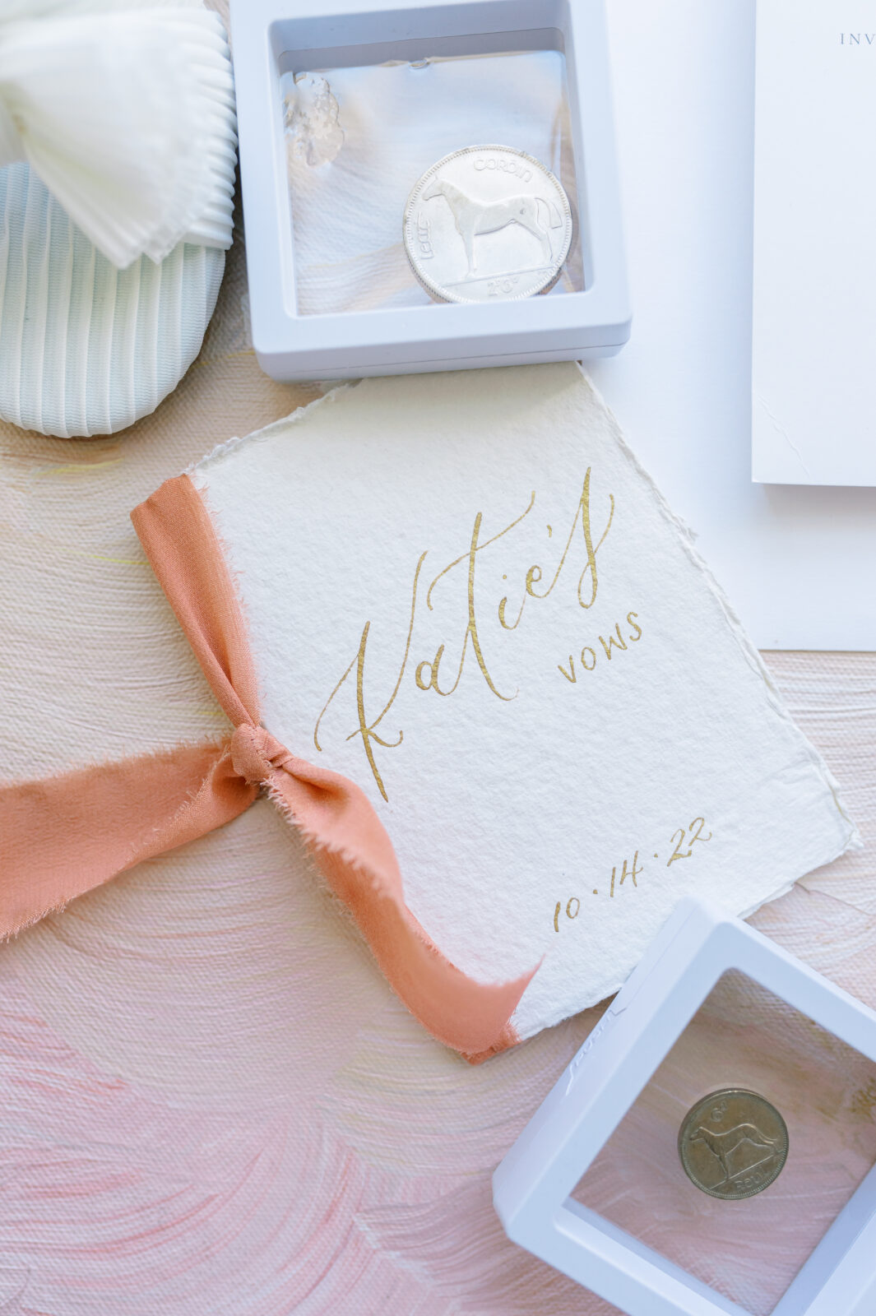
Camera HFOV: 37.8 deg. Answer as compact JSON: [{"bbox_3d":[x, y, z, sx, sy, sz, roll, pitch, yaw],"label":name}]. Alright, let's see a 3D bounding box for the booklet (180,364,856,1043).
[{"bbox_3d":[0.012,0.003,0.254,0.088,0.006,0.127,-31,89,-1],"label":"booklet"}]

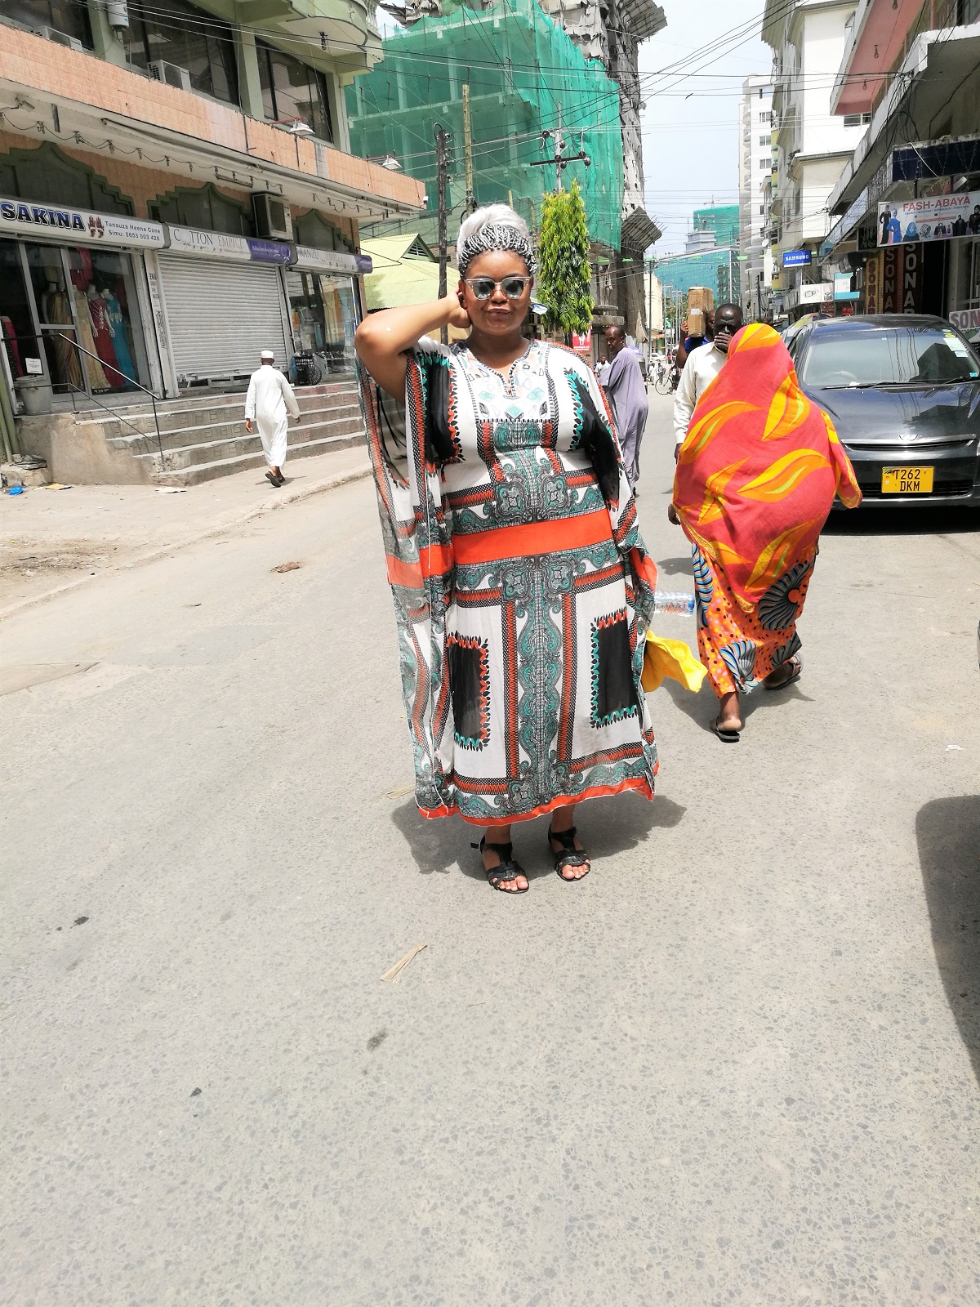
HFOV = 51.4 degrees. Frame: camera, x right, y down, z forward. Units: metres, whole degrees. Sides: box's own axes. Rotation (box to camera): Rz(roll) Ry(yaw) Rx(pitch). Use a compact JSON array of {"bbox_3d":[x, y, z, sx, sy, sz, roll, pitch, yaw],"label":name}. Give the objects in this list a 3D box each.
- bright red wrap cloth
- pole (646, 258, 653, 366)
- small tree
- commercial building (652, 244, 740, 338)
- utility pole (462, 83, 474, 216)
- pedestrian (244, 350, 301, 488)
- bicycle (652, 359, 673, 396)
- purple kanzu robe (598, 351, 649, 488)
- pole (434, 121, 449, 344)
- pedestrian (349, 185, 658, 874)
[{"bbox_3d":[1.035,-0.707,3.834,0.670,1.020,0.480,0,17,14],"label":"bright red wrap cloth"},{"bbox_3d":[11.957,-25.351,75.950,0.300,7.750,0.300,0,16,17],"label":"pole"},{"bbox_3d":[2.156,-10.014,28.383,1.600,5.770,1.600,-4,16,0],"label":"small tree"},{"bbox_3d":[81.736,-127.649,374.665,24.000,34.959,34.000,-18,20,-39],"label":"commercial building"},{"bbox_3d":[-0.498,-11.021,28.029,0.220,8.300,0.220,-2,16,-1],"label":"utility pole"},{"bbox_3d":[-2.881,-3.108,13.466,0.600,1.700,0.460,-3,16,6],"label":"pedestrian"},{"bbox_3d":[6.506,-9.748,36.212,1.750,1.050,0.580,-18,21,-40],"label":"bicycle"},{"bbox_3d":[1.291,-2.272,9.851,0.430,1.280,0.460,6,19,31],"label":"purple kanzu robe"},{"bbox_3d":[-1.180,-9.747,26.302,0.260,6.940,0.260,-1,16,-1],"label":"pole"},{"bbox_3d":[0.061,-0.220,2.561,0.700,1.685,0.480,-7,16,-10],"label":"pedestrian"}]

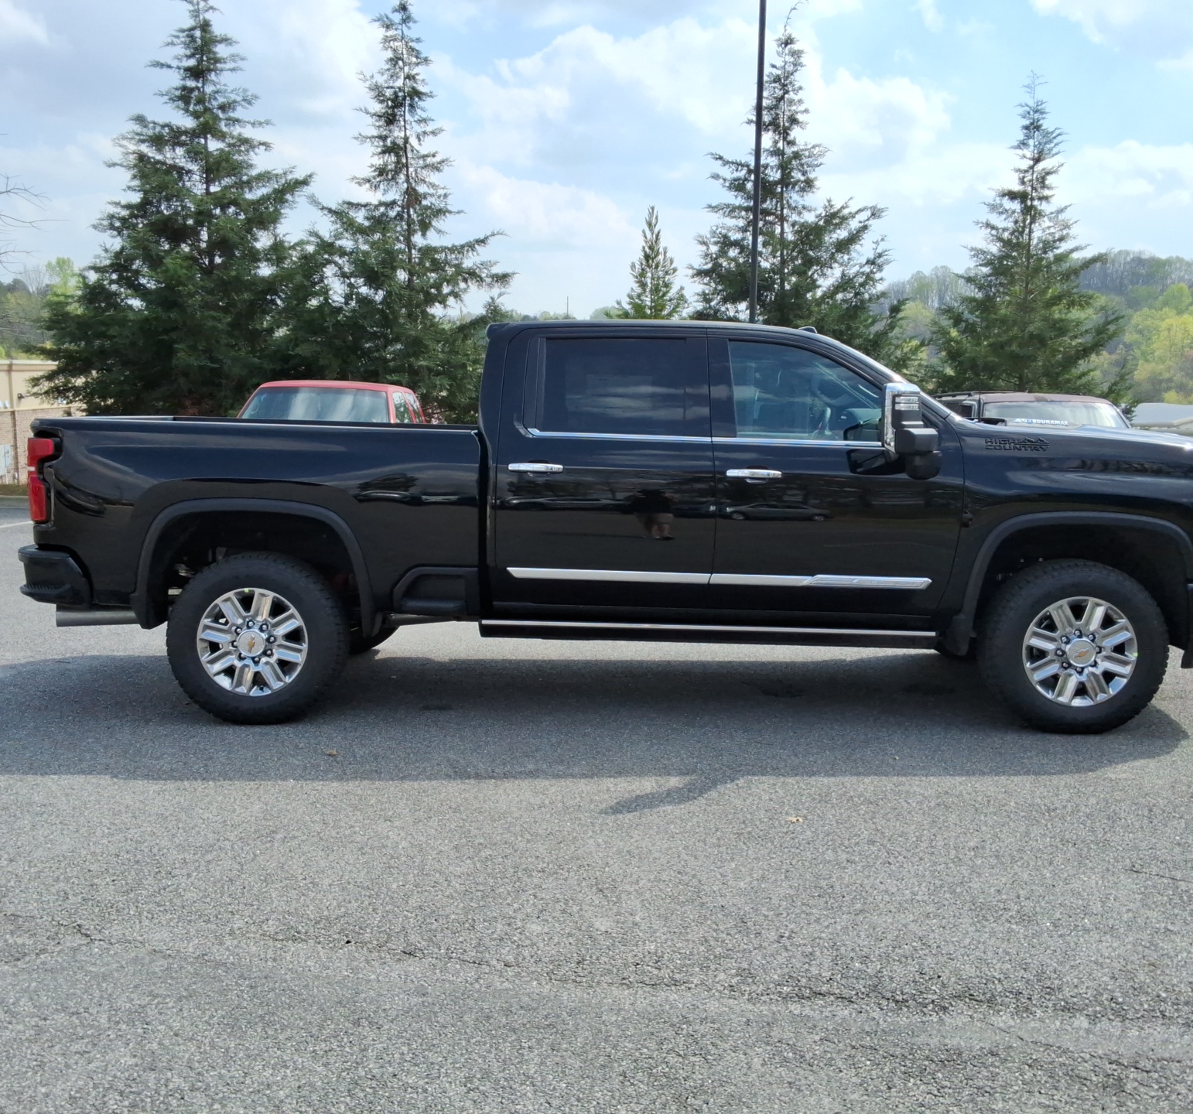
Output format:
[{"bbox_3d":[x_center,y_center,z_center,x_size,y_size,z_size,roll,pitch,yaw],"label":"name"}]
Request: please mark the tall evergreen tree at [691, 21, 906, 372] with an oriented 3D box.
[{"bbox_3d":[3.133,-4.431,18.361,3.600,7.068,3.600,0,8,0],"label":"tall evergreen tree"}]

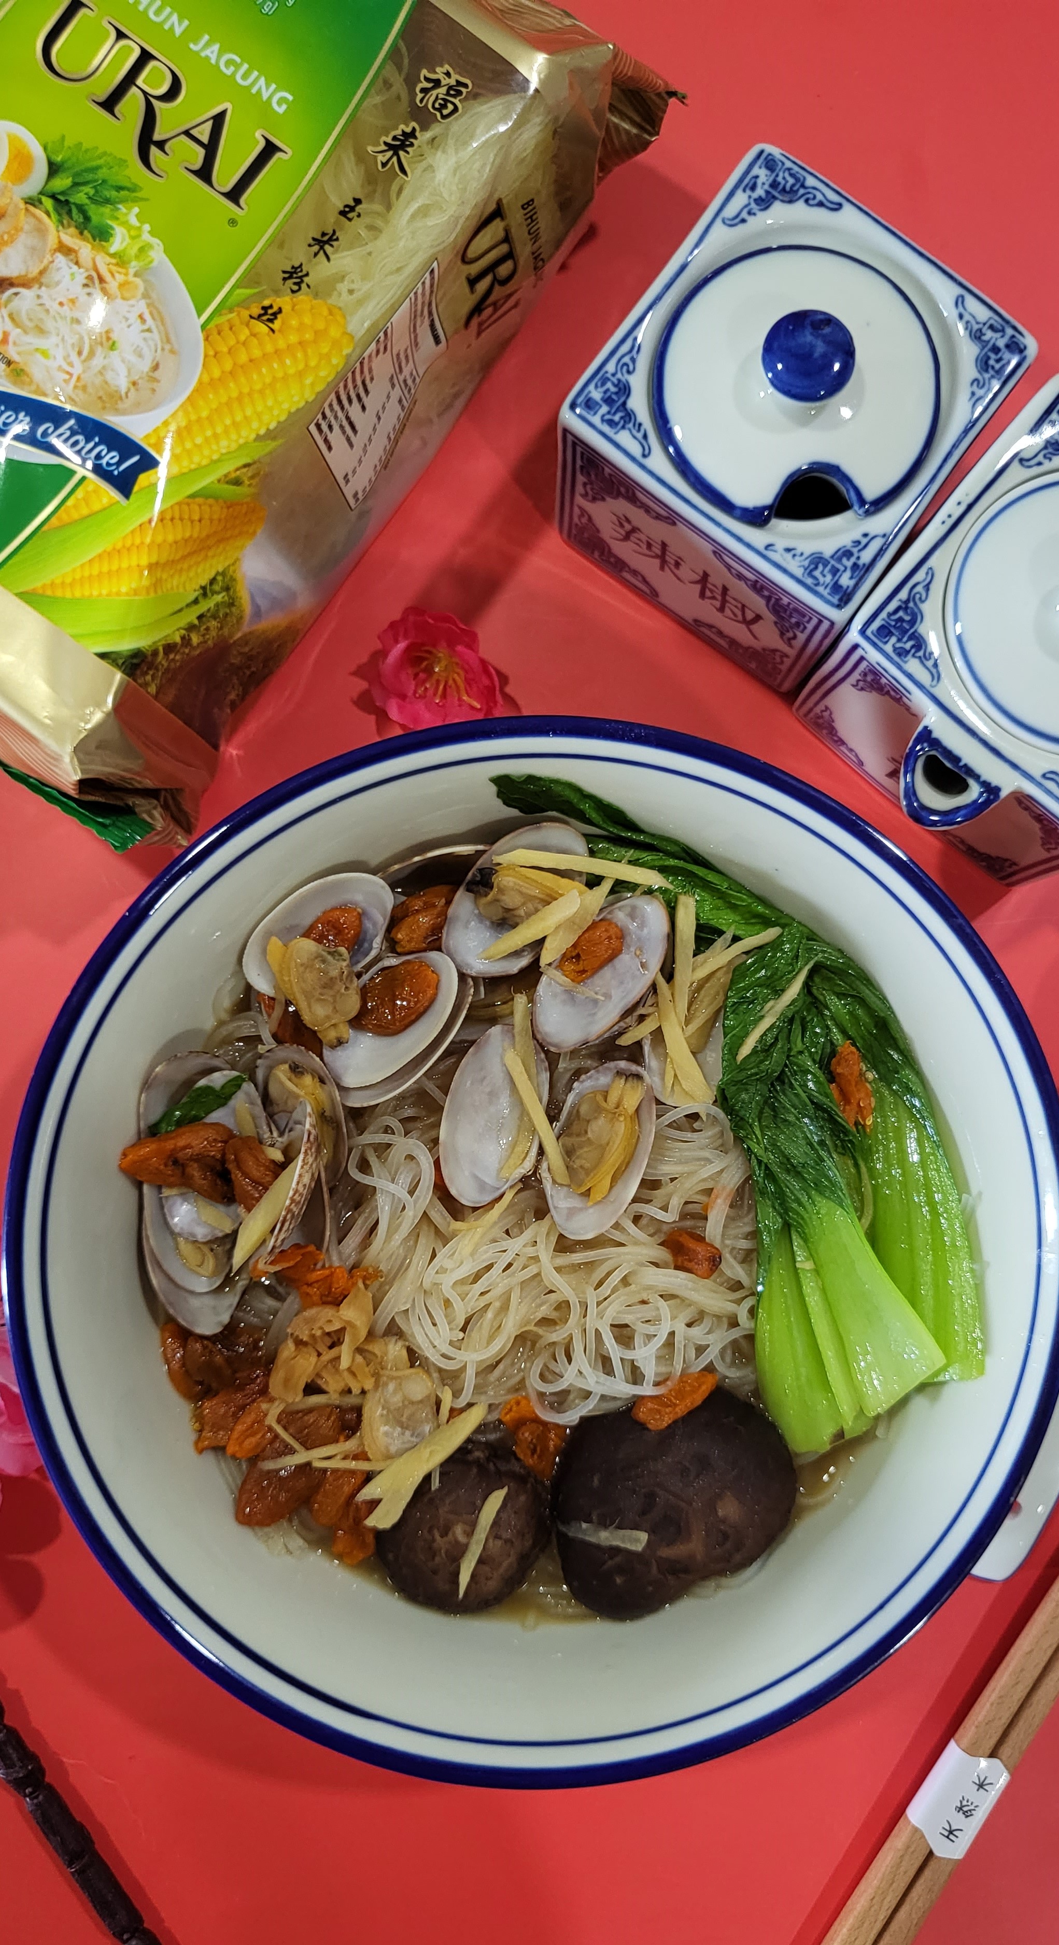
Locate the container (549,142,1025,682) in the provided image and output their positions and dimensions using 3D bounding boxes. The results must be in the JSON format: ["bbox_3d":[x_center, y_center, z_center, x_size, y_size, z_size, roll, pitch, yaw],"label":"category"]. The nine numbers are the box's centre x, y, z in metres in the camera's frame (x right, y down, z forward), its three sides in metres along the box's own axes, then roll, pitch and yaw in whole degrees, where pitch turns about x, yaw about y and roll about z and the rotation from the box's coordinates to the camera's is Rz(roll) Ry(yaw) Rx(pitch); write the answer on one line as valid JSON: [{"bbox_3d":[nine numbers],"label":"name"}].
[{"bbox_3d":[0.051,-0.110,0.299,0.066,0.090,0.063,36,90,1],"label":"container"}]

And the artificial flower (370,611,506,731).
[{"bbox_3d":[-0.021,-0.069,0.333,0.030,0.018,0.030,0,95,1],"label":"artificial flower"}]

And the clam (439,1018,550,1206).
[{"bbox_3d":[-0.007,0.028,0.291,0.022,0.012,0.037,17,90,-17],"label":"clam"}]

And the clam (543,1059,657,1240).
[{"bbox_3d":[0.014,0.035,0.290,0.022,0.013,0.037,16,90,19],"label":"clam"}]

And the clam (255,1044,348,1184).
[{"bbox_3d":[-0.045,0.029,0.290,0.020,0.014,0.031,-16,89,21],"label":"clam"}]

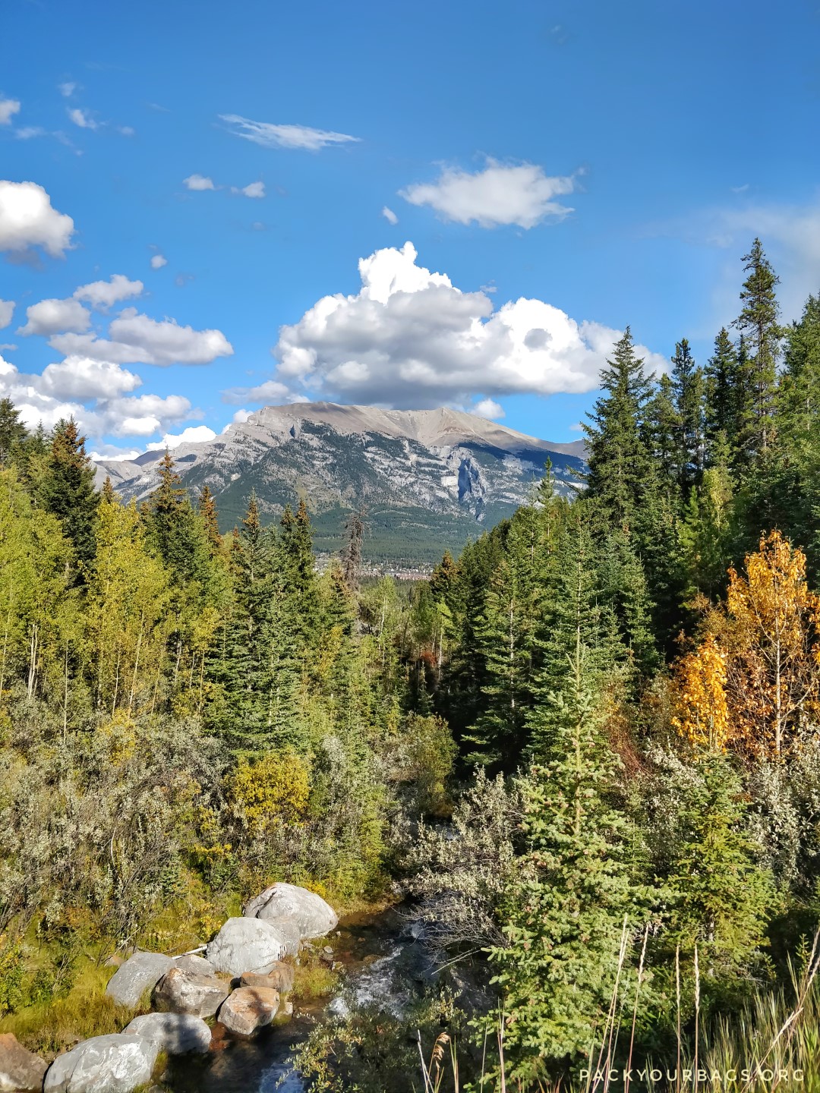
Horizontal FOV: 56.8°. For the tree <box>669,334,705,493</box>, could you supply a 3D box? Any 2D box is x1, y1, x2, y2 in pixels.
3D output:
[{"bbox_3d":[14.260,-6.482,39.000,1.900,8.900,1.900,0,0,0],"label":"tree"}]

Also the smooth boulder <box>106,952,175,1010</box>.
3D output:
[{"bbox_3d":[-3.531,5.661,9.900,0.950,0.650,0.850,0,0,0],"label":"smooth boulder"}]

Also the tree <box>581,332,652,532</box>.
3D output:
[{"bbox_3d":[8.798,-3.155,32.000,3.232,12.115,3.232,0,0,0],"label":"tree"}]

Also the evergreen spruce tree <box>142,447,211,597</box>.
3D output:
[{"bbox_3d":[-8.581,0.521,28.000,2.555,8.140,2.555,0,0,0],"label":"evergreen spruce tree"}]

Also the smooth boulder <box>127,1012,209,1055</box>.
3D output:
[{"bbox_3d":[-3.056,6.117,9.500,1.150,0.500,0.750,0,0,0],"label":"smooth boulder"}]

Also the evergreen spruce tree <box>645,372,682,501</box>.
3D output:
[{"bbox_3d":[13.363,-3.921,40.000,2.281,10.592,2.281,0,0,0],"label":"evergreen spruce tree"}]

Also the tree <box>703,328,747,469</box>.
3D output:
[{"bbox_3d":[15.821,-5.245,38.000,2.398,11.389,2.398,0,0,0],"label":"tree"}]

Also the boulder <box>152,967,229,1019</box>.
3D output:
[{"bbox_3d":[-2.901,5.899,10.000,1.030,0.580,0.750,0,0,0],"label":"boulder"}]

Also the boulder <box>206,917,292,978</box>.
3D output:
[{"bbox_3d":[-2.370,5.860,11.100,1.250,0.780,1.050,0,0,0],"label":"boulder"}]

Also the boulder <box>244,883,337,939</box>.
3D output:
[{"bbox_3d":[-1.918,5.863,12.200,1.450,0.820,1.200,0,0,0],"label":"boulder"}]

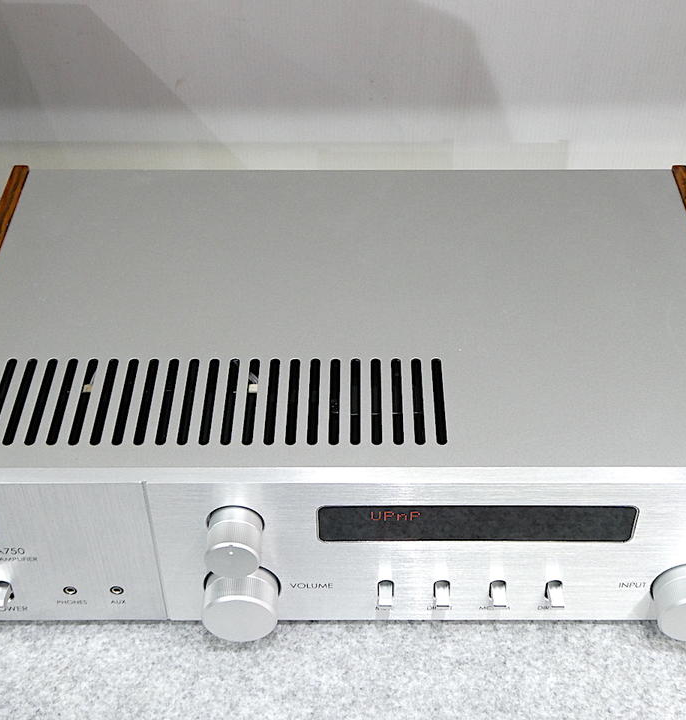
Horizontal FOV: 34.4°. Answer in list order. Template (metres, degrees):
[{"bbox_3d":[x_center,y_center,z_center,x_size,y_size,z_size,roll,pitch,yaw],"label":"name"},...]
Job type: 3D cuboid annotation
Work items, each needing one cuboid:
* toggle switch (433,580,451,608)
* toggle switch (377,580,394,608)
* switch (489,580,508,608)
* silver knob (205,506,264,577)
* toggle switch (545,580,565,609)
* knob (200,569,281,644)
[{"bbox_3d":[0.054,0.129,0.598,0.008,0.013,0.015,0,44,1],"label":"toggle switch"},{"bbox_3d":[0.023,0.129,0.599,0.008,0.013,0.015,0,44,1],"label":"toggle switch"},{"bbox_3d":[0.085,0.129,0.598,0.008,0.013,0.015,0,44,1],"label":"switch"},{"bbox_3d":[-0.055,0.092,0.558,0.029,0.029,0.022,0,44,1],"label":"silver knob"},{"bbox_3d":[0.115,0.129,0.598,0.008,0.013,0.015,0,44,1],"label":"toggle switch"},{"bbox_3d":[-0.055,0.132,0.598,0.042,0.042,0.021,0,44,1],"label":"knob"}]

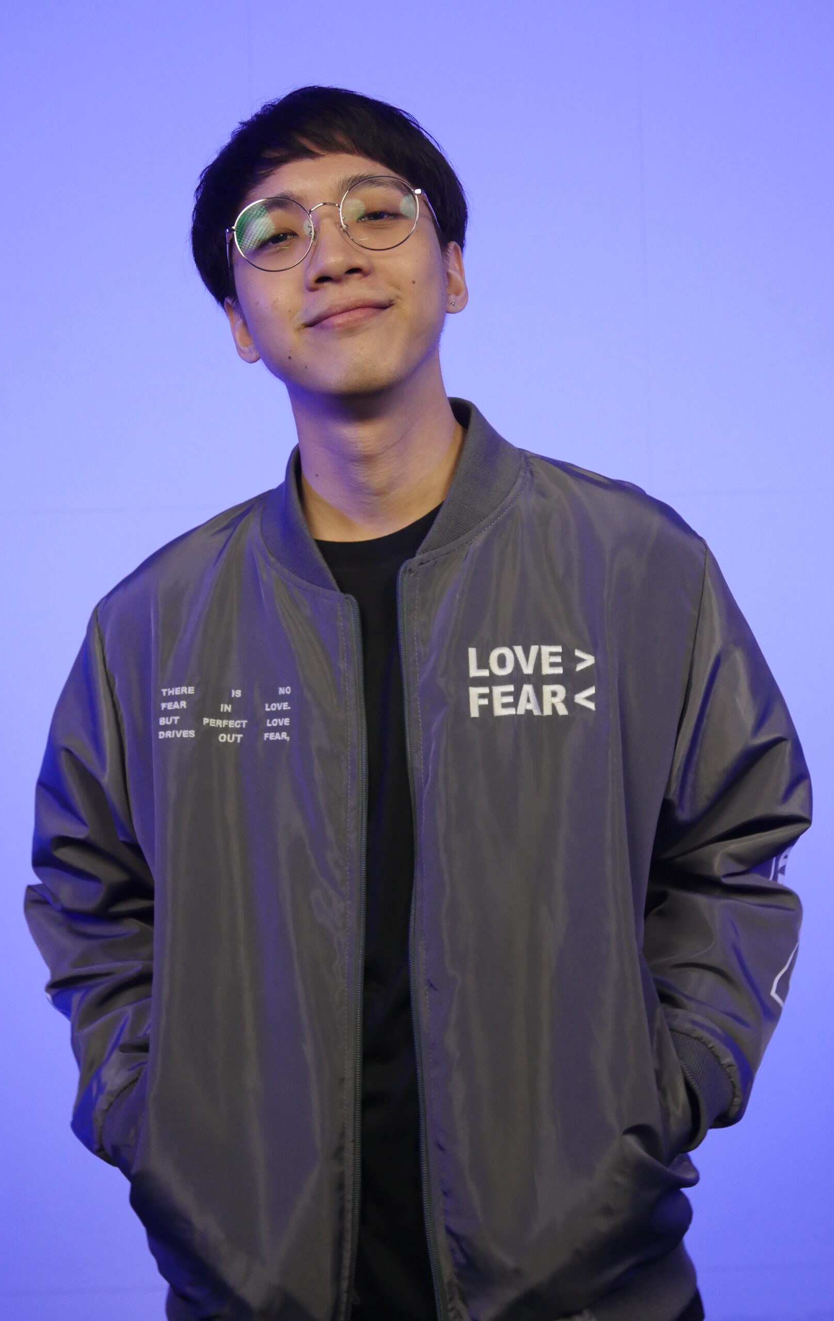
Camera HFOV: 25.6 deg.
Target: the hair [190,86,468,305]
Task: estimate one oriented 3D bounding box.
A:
[{"bbox_3d":[-0.066,-0.321,1.312,0.196,0.185,0.212,-12,-8,0],"label":"hair"}]

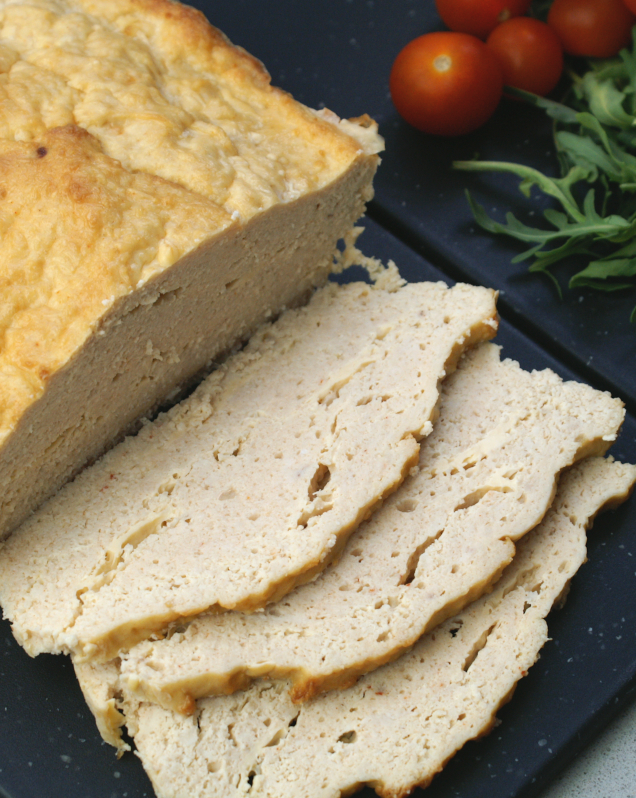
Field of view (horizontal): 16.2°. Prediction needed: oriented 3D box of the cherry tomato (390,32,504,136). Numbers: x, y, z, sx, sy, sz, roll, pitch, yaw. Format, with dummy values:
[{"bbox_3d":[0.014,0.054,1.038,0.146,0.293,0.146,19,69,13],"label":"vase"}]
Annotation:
[{"bbox_3d":[0.030,-0.073,0.518,0.026,0.024,0.025,0,59,0],"label":"cherry tomato"}]

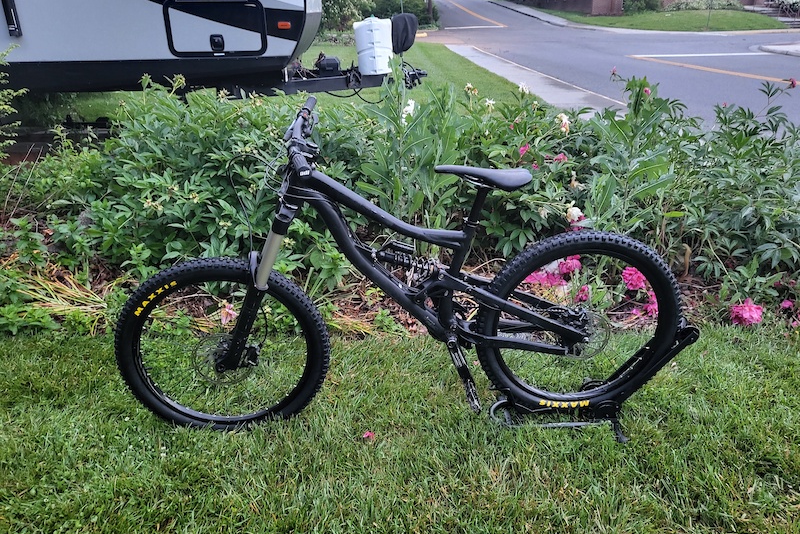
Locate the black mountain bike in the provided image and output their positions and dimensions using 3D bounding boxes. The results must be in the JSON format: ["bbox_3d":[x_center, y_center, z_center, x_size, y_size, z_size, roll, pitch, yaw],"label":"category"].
[{"bbox_3d":[0.012,0.062,1.886,1.864,1.080,0.790,-4,25,-1],"label":"black mountain bike"}]

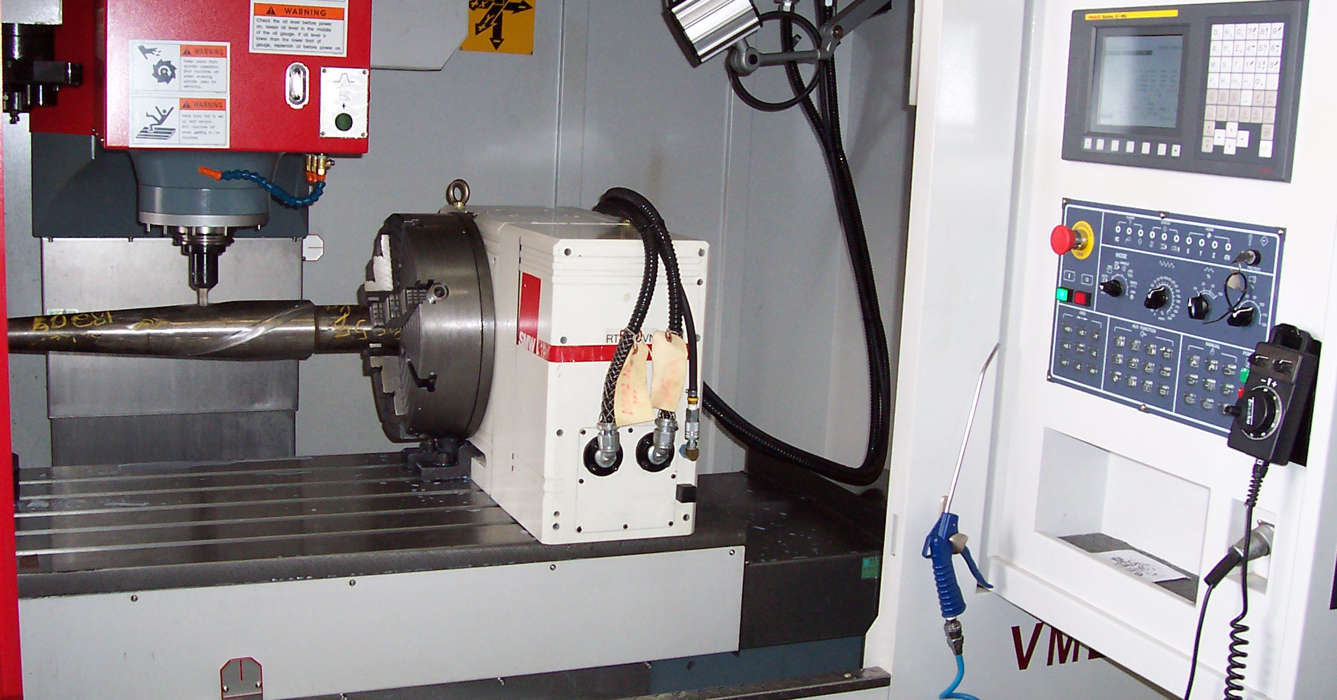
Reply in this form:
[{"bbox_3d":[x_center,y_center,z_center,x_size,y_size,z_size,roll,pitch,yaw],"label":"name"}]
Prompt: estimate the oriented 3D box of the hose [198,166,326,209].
[{"bbox_3d":[-0.619,-0.248,2.178,0.188,0.062,0.085,-1,9,-22],"label":"hose"}]

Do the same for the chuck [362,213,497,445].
[{"bbox_3d":[-0.438,-0.038,2.459,0.182,0.394,0.394,-1,9,-22],"label":"chuck"}]

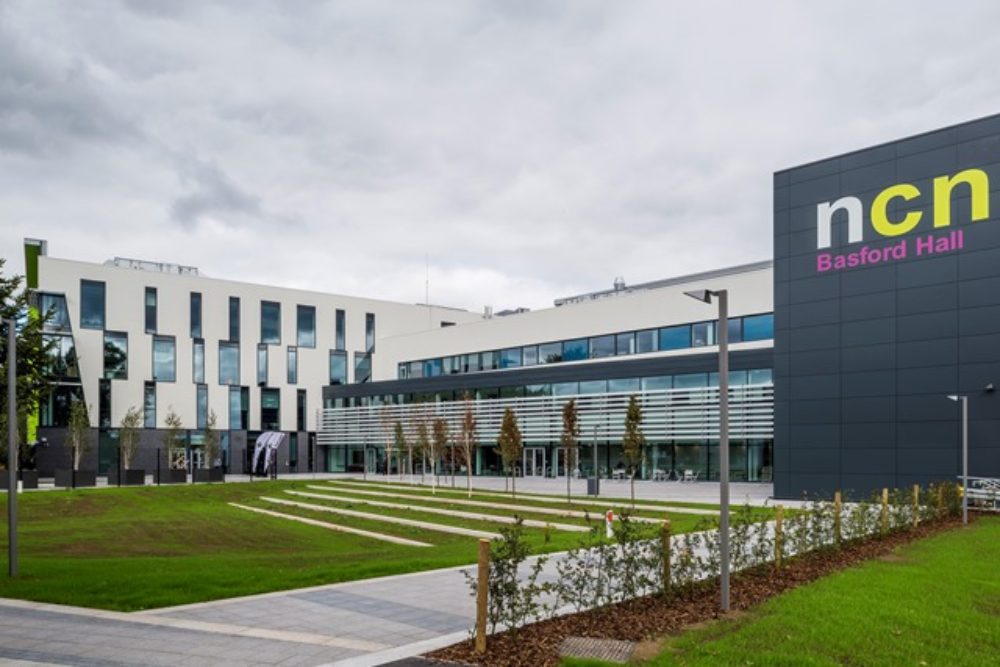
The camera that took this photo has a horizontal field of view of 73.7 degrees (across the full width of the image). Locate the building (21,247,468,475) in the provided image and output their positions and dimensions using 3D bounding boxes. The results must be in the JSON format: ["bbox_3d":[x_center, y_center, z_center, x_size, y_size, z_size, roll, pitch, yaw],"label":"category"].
[{"bbox_3d":[-23.650,4.102,69.477,41.200,18.000,16.000,4,-7,-33],"label":"building"}]

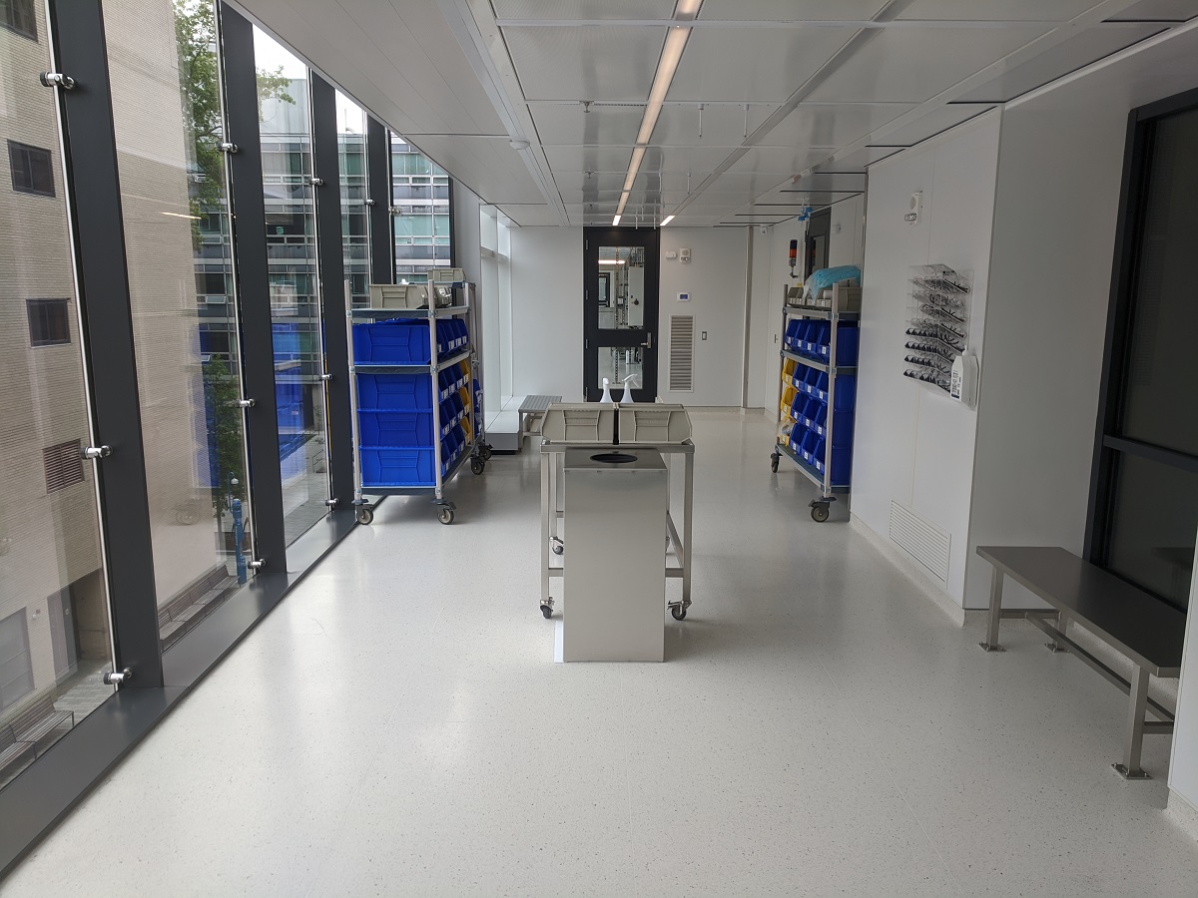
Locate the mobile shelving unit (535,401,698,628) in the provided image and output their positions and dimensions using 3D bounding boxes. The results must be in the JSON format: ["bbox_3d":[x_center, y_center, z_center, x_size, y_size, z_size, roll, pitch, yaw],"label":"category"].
[{"bbox_3d":[0.090,0.235,5.059,0.760,1.100,1.220,0,10,0],"label":"mobile shelving unit"}]

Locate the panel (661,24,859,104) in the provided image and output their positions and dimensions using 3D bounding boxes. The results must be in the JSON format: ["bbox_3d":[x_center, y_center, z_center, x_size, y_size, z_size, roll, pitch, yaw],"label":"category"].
[{"bbox_3d":[0.575,-1.484,3.502,0.550,0.030,1.165,0,10,0],"label":"panel"}]

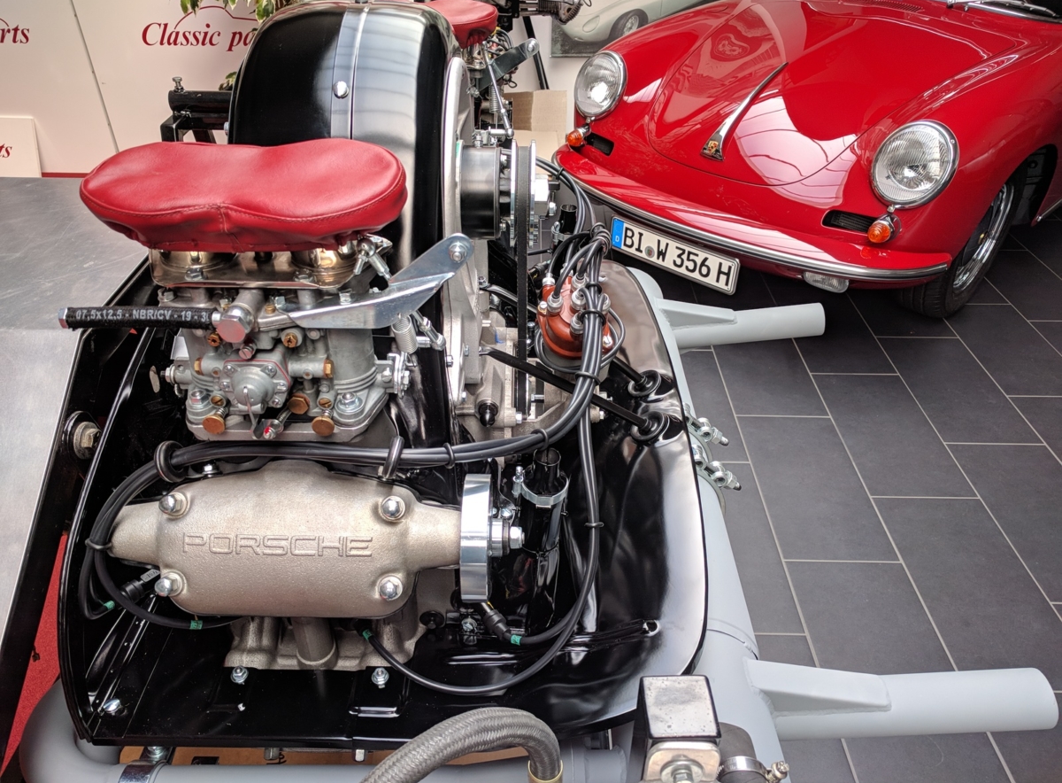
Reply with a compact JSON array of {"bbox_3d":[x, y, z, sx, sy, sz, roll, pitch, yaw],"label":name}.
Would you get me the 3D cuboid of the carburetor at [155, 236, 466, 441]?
[{"bbox_3d":[-0.143,-0.043,0.515,0.207,0.144,0.122,0,37,0],"label":"carburetor"}]

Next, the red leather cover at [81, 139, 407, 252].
[{"bbox_3d":[-0.165,-0.118,0.466,0.188,0.043,0.110,0,37,0],"label":"red leather cover"}]

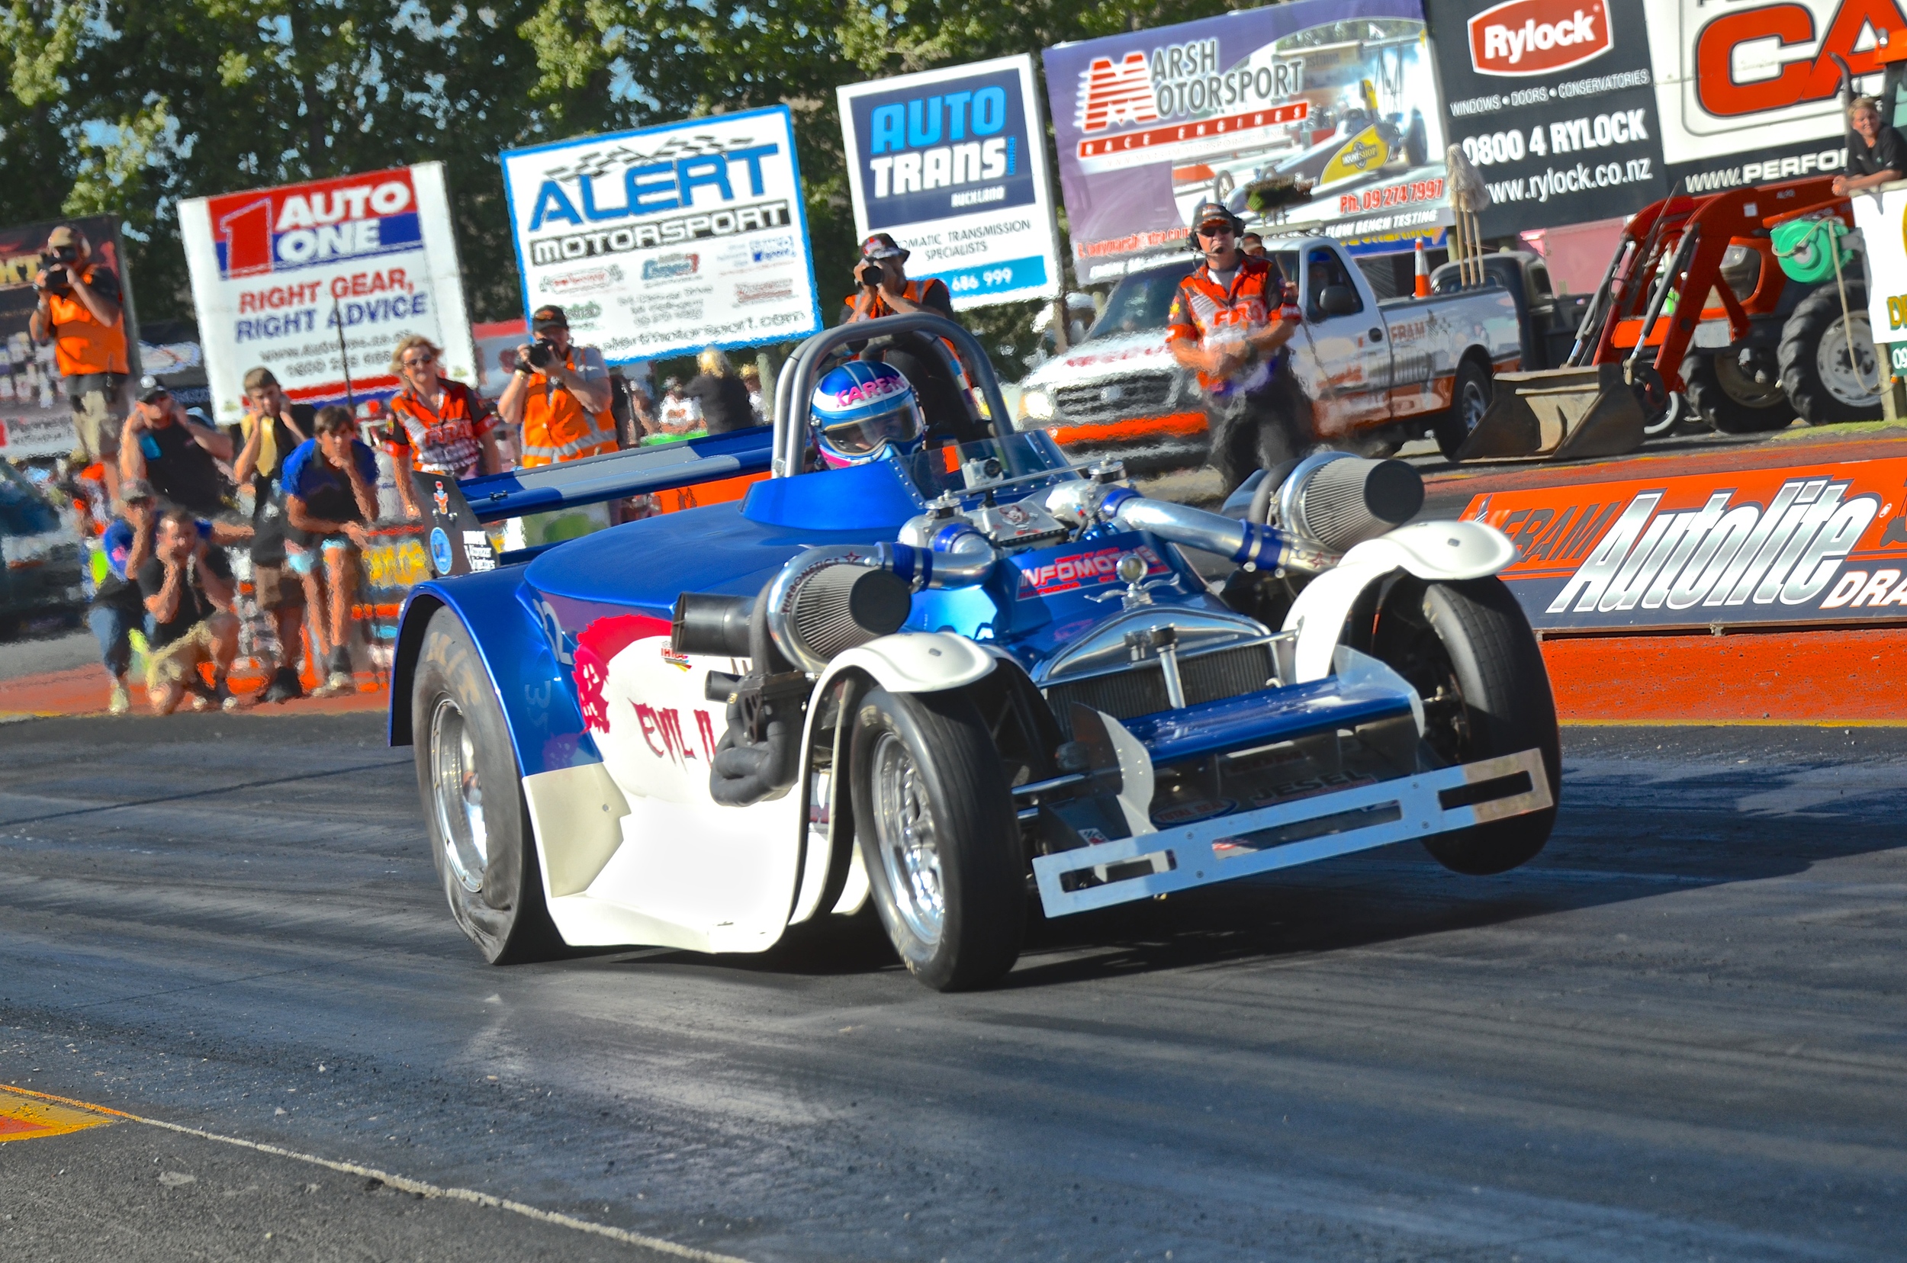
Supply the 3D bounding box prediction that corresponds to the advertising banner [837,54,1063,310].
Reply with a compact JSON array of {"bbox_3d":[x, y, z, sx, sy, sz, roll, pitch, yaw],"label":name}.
[{"bbox_3d":[-0.036,-4.239,76.395,2.020,2.380,0.100,-8,2,17],"label":"advertising banner"}]

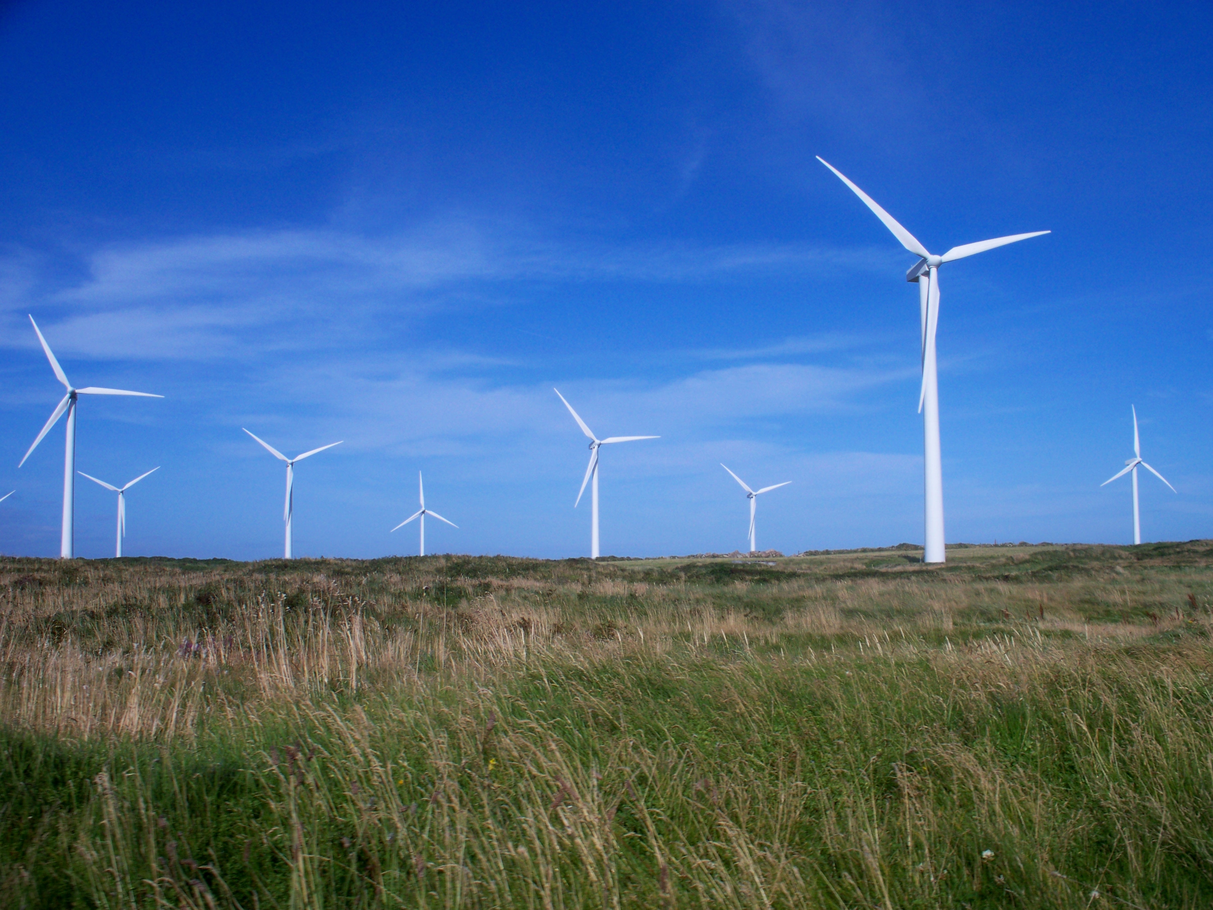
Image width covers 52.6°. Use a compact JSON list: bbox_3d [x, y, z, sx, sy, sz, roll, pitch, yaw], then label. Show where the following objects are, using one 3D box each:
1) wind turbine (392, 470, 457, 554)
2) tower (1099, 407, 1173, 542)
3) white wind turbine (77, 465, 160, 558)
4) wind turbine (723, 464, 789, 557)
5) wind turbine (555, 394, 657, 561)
[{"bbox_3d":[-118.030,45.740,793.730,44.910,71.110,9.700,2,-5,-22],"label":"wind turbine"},{"bbox_3d":[234.130,13.400,545.070,44.890,72.600,9.700,2,-5,-23],"label":"tower"},{"bbox_3d":[-278.140,36.390,698.650,44.840,60.050,9.920,2,-5,-26],"label":"white wind turbine"},{"bbox_3d":[84.790,36.460,689.180,43.950,62.740,9.860,1,-5,-20],"label":"wind turbine"},{"bbox_3d":[0.690,9.460,456.400,41.590,67.300,9.700,1,-5,-21],"label":"wind turbine"}]

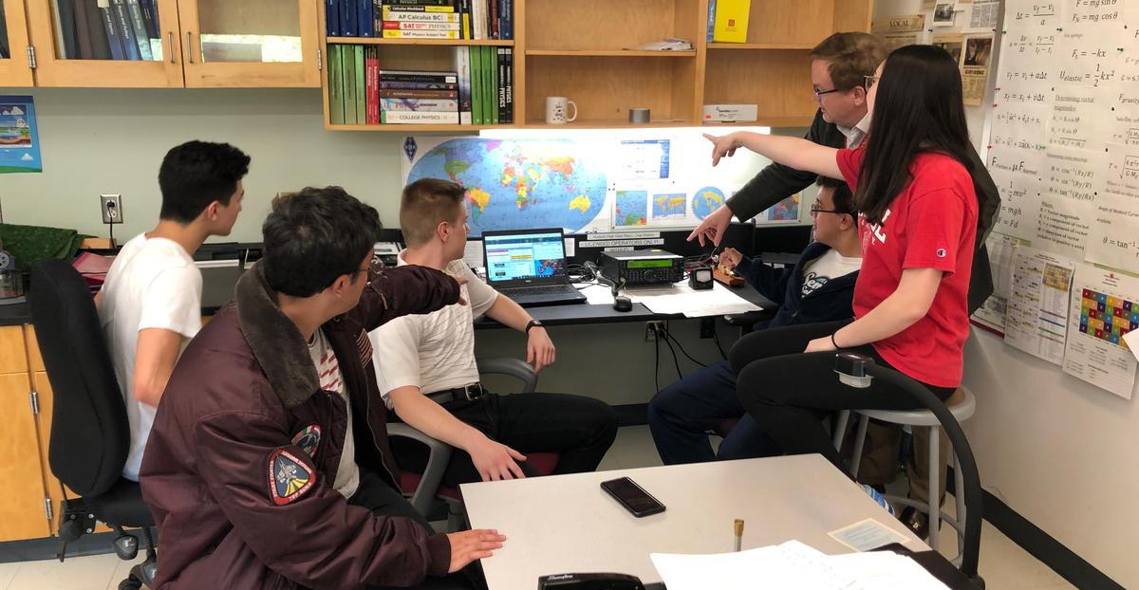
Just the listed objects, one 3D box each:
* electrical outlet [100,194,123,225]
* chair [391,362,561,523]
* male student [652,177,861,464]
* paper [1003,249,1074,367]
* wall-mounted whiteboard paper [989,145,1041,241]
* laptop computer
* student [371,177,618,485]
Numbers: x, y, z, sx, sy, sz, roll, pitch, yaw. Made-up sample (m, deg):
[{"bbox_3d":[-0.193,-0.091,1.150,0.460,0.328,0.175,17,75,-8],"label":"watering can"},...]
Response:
[{"bbox_3d":[-1.770,-0.331,3.567,0.072,0.114,0.012,-3,15,-12],"label":"electrical outlet"},{"bbox_3d":[-0.332,0.488,2.773,0.640,0.960,0.620,7,16,22],"label":"chair"},{"bbox_3d":[0.676,0.230,3.217,0.780,1.260,0.720,-8,17,-29],"label":"male student"},{"bbox_3d":[1.572,0.034,3.093,0.010,0.344,0.286,-3,15,-13],"label":"paper"},{"bbox_3d":[1.532,-0.354,3.194,0.010,0.319,0.268,-3,15,-13],"label":"wall-mounted whiteboard paper"},{"bbox_3d":[-0.139,-0.109,3.605,0.340,0.226,0.339,-4,16,-16],"label":"laptop computer"},{"bbox_3d":[-0.206,0.313,2.852,0.740,1.330,0.720,4,15,12],"label":"student"}]

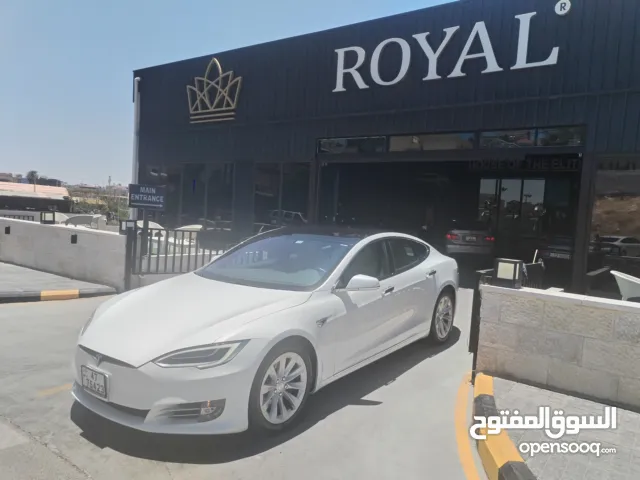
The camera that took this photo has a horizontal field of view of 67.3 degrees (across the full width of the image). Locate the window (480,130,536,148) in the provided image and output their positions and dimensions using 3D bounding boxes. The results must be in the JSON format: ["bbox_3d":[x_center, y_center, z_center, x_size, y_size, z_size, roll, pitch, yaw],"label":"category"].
[{"bbox_3d":[3.918,-2.098,10.036,1.136,0.379,0.080,6,5,36],"label":"window"}]

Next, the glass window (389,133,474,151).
[{"bbox_3d":[2.529,-2.252,11.062,2.080,0.389,0.080,6,5,36],"label":"glass window"}]

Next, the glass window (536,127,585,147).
[{"bbox_3d":[4.720,-2.012,9.442,0.850,0.387,0.080,6,5,36],"label":"glass window"}]

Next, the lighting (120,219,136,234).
[{"bbox_3d":[-3.243,-0.208,8.150,0.210,0.250,0.210,7,5,37],"label":"lighting"}]

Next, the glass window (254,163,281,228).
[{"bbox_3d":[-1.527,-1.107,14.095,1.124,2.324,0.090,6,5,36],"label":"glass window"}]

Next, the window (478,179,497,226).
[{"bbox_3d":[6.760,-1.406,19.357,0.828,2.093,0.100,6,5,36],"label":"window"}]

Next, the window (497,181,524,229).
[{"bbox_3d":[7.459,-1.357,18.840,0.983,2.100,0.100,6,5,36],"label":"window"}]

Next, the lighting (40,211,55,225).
[{"bbox_3d":[-5.707,-0.472,10.079,0.210,0.260,0.210,6,5,36],"label":"lighting"}]

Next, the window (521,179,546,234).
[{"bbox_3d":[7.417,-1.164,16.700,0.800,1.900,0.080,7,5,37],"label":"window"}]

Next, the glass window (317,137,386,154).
[{"bbox_3d":[0.822,-2.438,12.324,2.069,0.403,0.080,6,5,36],"label":"glass window"}]

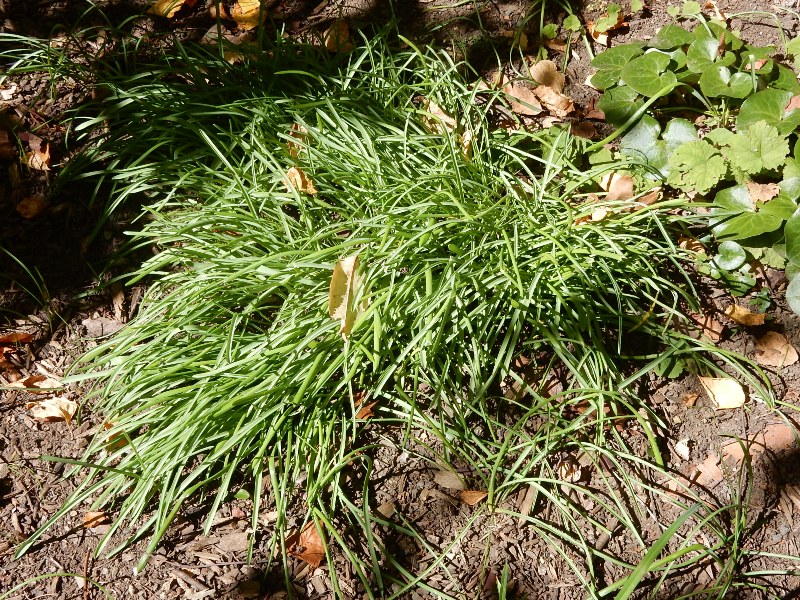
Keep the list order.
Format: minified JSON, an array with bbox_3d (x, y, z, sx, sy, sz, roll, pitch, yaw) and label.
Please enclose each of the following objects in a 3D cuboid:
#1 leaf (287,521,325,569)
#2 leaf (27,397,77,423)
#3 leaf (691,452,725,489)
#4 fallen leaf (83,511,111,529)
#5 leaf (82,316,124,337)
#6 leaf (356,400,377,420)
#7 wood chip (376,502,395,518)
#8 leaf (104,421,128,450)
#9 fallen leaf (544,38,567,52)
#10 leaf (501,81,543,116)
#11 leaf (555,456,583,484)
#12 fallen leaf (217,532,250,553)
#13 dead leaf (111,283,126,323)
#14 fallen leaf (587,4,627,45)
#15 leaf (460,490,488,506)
[{"bbox_3d":[-0.097,0.260,1.267,0.038,0.022,0.042,14,51,11],"label":"leaf"},{"bbox_3d":[-0.406,0.128,1.368,0.059,0.020,0.023,-2,48,-2],"label":"leaf"},{"bbox_3d":[0.349,0.195,1.328,0.044,0.012,0.028,-37,59,-27],"label":"leaf"},{"bbox_3d":[-0.325,0.238,1.273,0.029,0.014,0.015,-1,48,-1],"label":"fallen leaf"},{"bbox_3d":[-0.368,0.032,1.465,0.048,0.010,0.021,-9,49,-8],"label":"leaf"},{"bbox_3d":[-0.035,0.129,1.365,0.033,0.018,0.015,-25,53,-21],"label":"leaf"},{"bbox_3d":[-0.016,0.233,1.305,0.018,0.005,0.013,35,57,27],"label":"wood chip"},{"bbox_3d":[-0.287,0.137,1.195,0.018,0.012,0.029,0,48,0],"label":"leaf"},{"bbox_3d":[0.218,-0.357,1.655,0.029,0.010,0.020,0,48,0],"label":"fallen leaf"},{"bbox_3d":[0.181,-0.295,1.738,0.046,0.015,0.072,-16,52,-13],"label":"leaf"},{"bbox_3d":[0.191,0.193,1.329,0.028,0.015,0.024,-3,50,-3],"label":"leaf"},{"bbox_3d":[-0.179,0.262,1.274,0.034,0.010,0.020,1,50,1],"label":"fallen leaf"},{"bbox_3d":[-0.355,0.005,1.488,0.017,0.012,0.059,-10,51,-9],"label":"dead leaf"},{"bbox_3d":[0.294,-0.393,1.679,0.048,0.022,0.068,0,48,0],"label":"fallen leaf"},{"bbox_3d":[0.083,0.220,1.308,0.031,0.012,0.014,3,50,2],"label":"leaf"}]

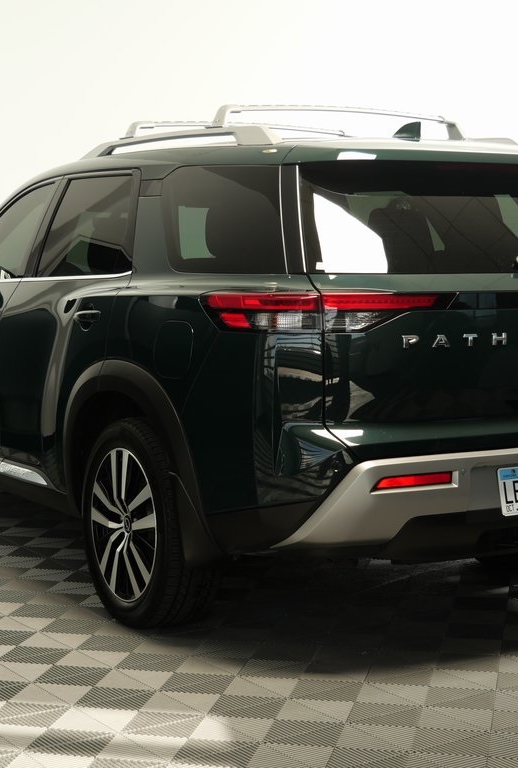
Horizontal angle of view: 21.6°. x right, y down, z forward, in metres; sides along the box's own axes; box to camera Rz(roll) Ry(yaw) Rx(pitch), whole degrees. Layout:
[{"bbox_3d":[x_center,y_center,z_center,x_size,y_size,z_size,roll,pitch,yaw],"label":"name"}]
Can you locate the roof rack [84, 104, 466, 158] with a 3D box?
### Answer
[{"bbox_3d":[0.177,-0.967,5.486,1.260,0.170,1.650,-3,6,-31],"label":"roof rack"}]

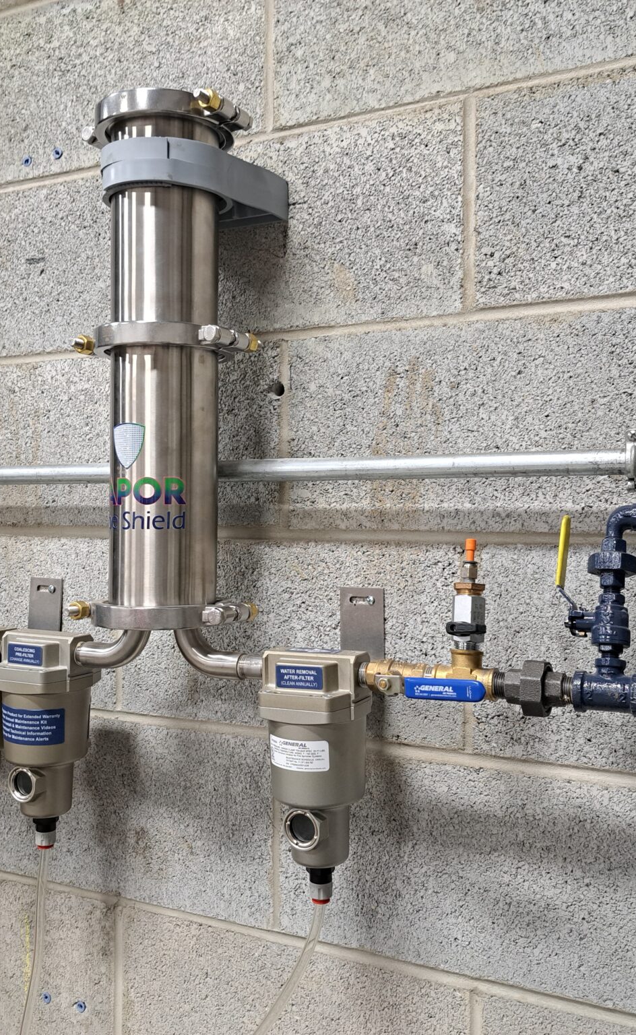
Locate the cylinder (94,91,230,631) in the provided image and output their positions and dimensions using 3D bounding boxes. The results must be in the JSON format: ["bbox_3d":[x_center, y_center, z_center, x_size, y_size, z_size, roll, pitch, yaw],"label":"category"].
[{"bbox_3d":[-0.147,-0.140,0.914,0.128,0.479,0.128,0,1,0],"label":"cylinder"}]

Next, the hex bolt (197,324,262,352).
[{"bbox_3d":[-0.080,-0.164,0.877,0.015,0.015,0.075,0,1,33],"label":"hex bolt"}]

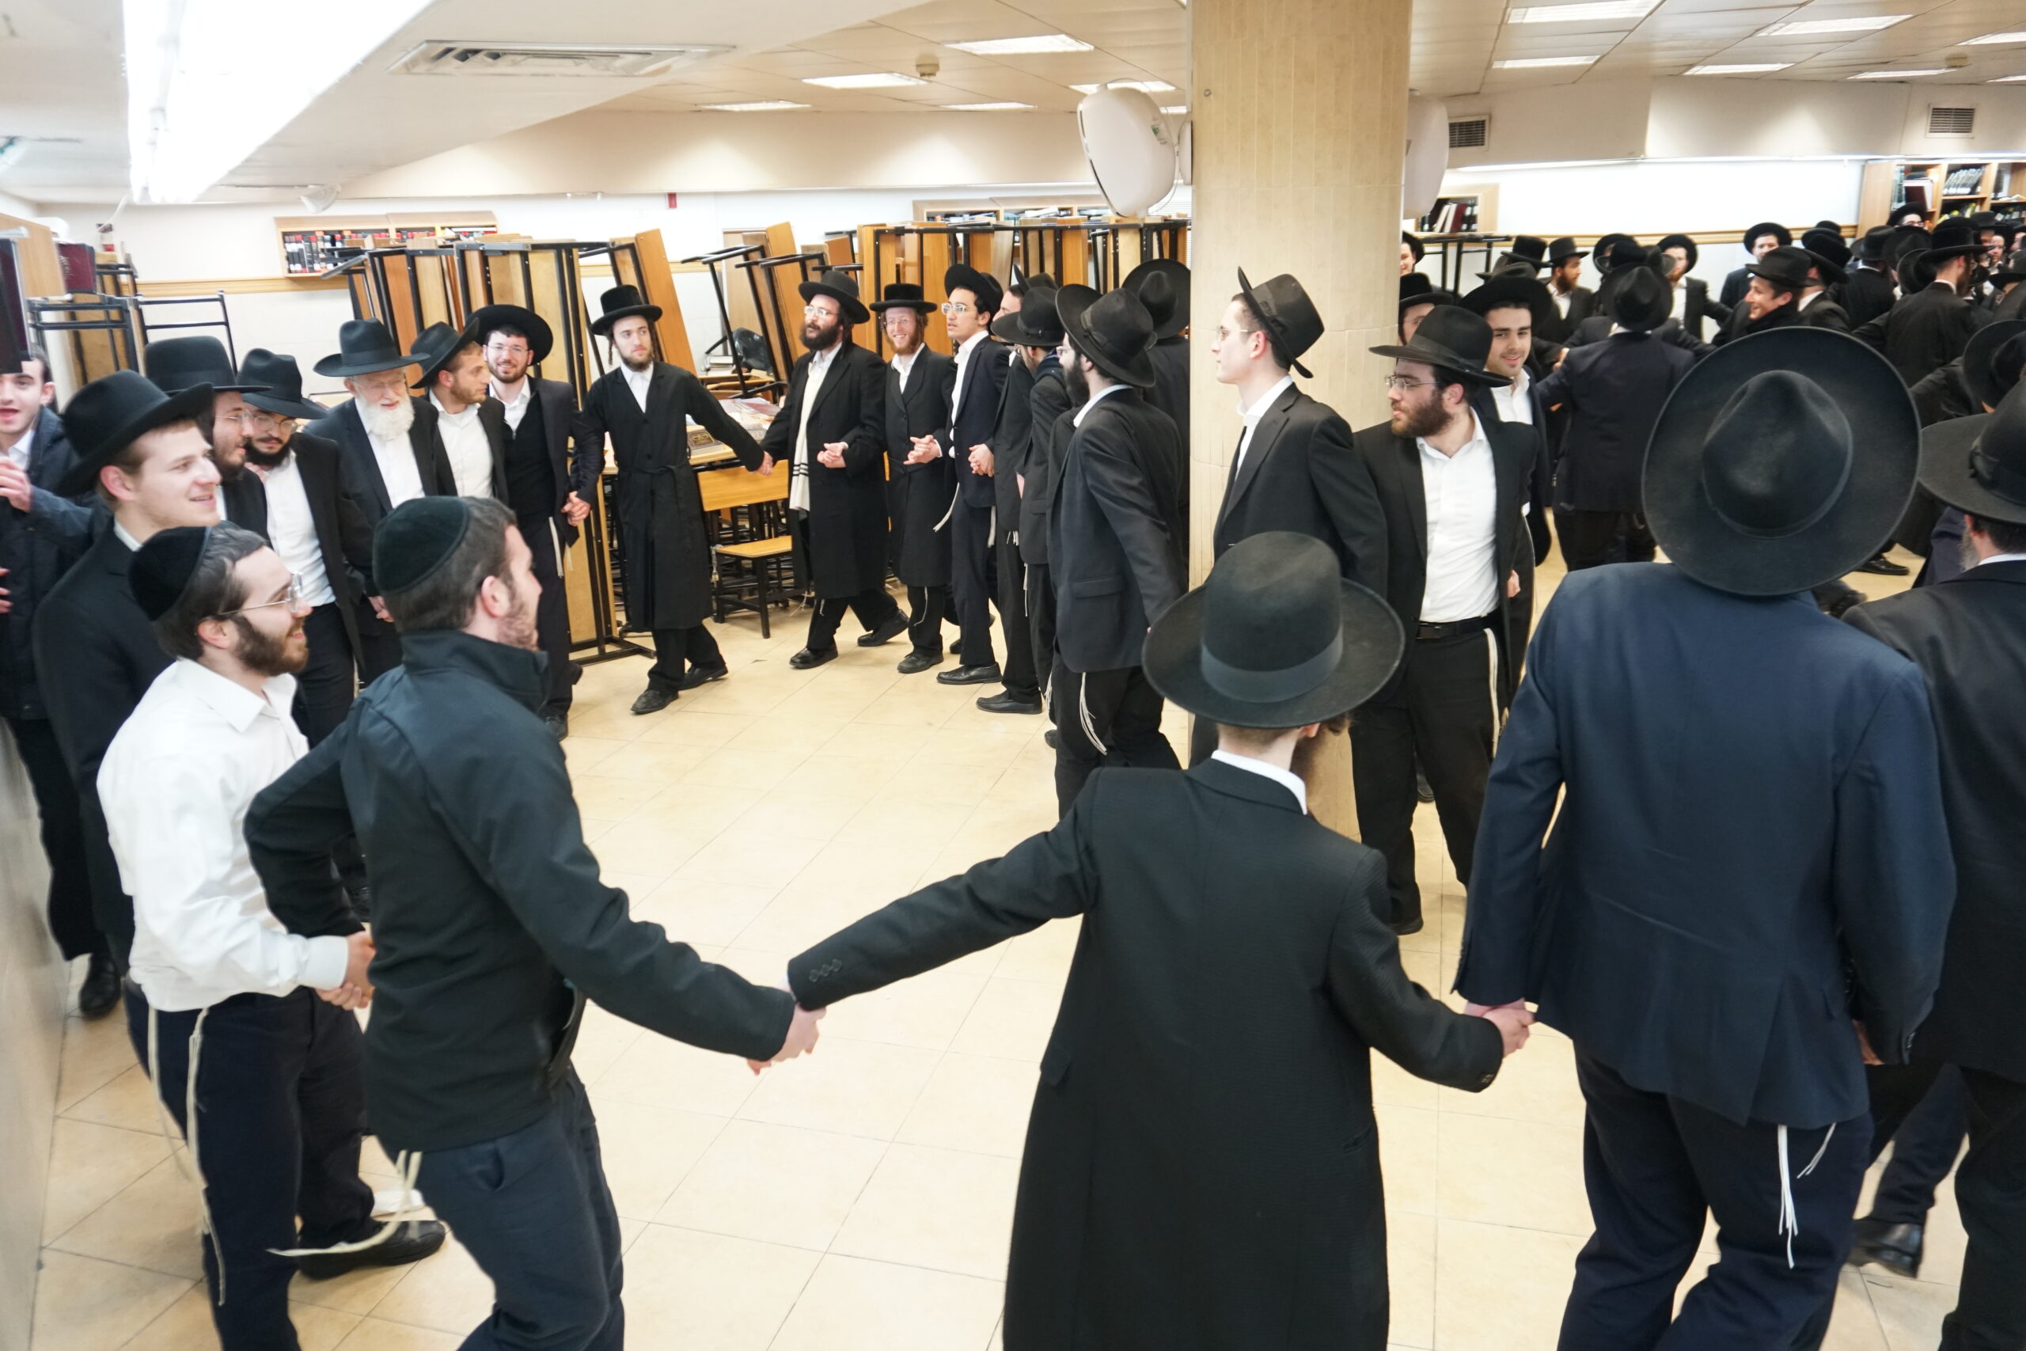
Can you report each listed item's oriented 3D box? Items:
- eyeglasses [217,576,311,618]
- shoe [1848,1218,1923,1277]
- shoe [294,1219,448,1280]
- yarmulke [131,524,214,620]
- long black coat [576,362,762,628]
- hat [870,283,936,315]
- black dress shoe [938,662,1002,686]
[{"bbox_3d":[-1.181,-0.119,2.342,0.140,0.045,0.140,-14,21,-28],"label":"eyeglasses"},{"bbox_3d":[1.674,1.103,3.078,0.295,0.110,0.105,7,19,27],"label":"shoe"},{"bbox_3d":[-1.343,1.152,3.174,0.300,0.115,0.105,-7,18,-17],"label":"shoe"},{"bbox_3d":[-1.151,-0.146,2.079,0.155,0.155,0.060,19,-17,49],"label":"yarmulke"},{"bbox_3d":[-1.509,-0.776,6.630,0.760,1.140,0.400,-2,17,-2],"label":"long black coat"},{"bbox_3d":[-0.501,-1.688,6.800,0.300,0.130,0.330,-1,15,2],"label":"hat"},{"bbox_3d":[-0.201,-0.028,6.979,0.295,0.105,0.105,0,17,4],"label":"black dress shoe"}]

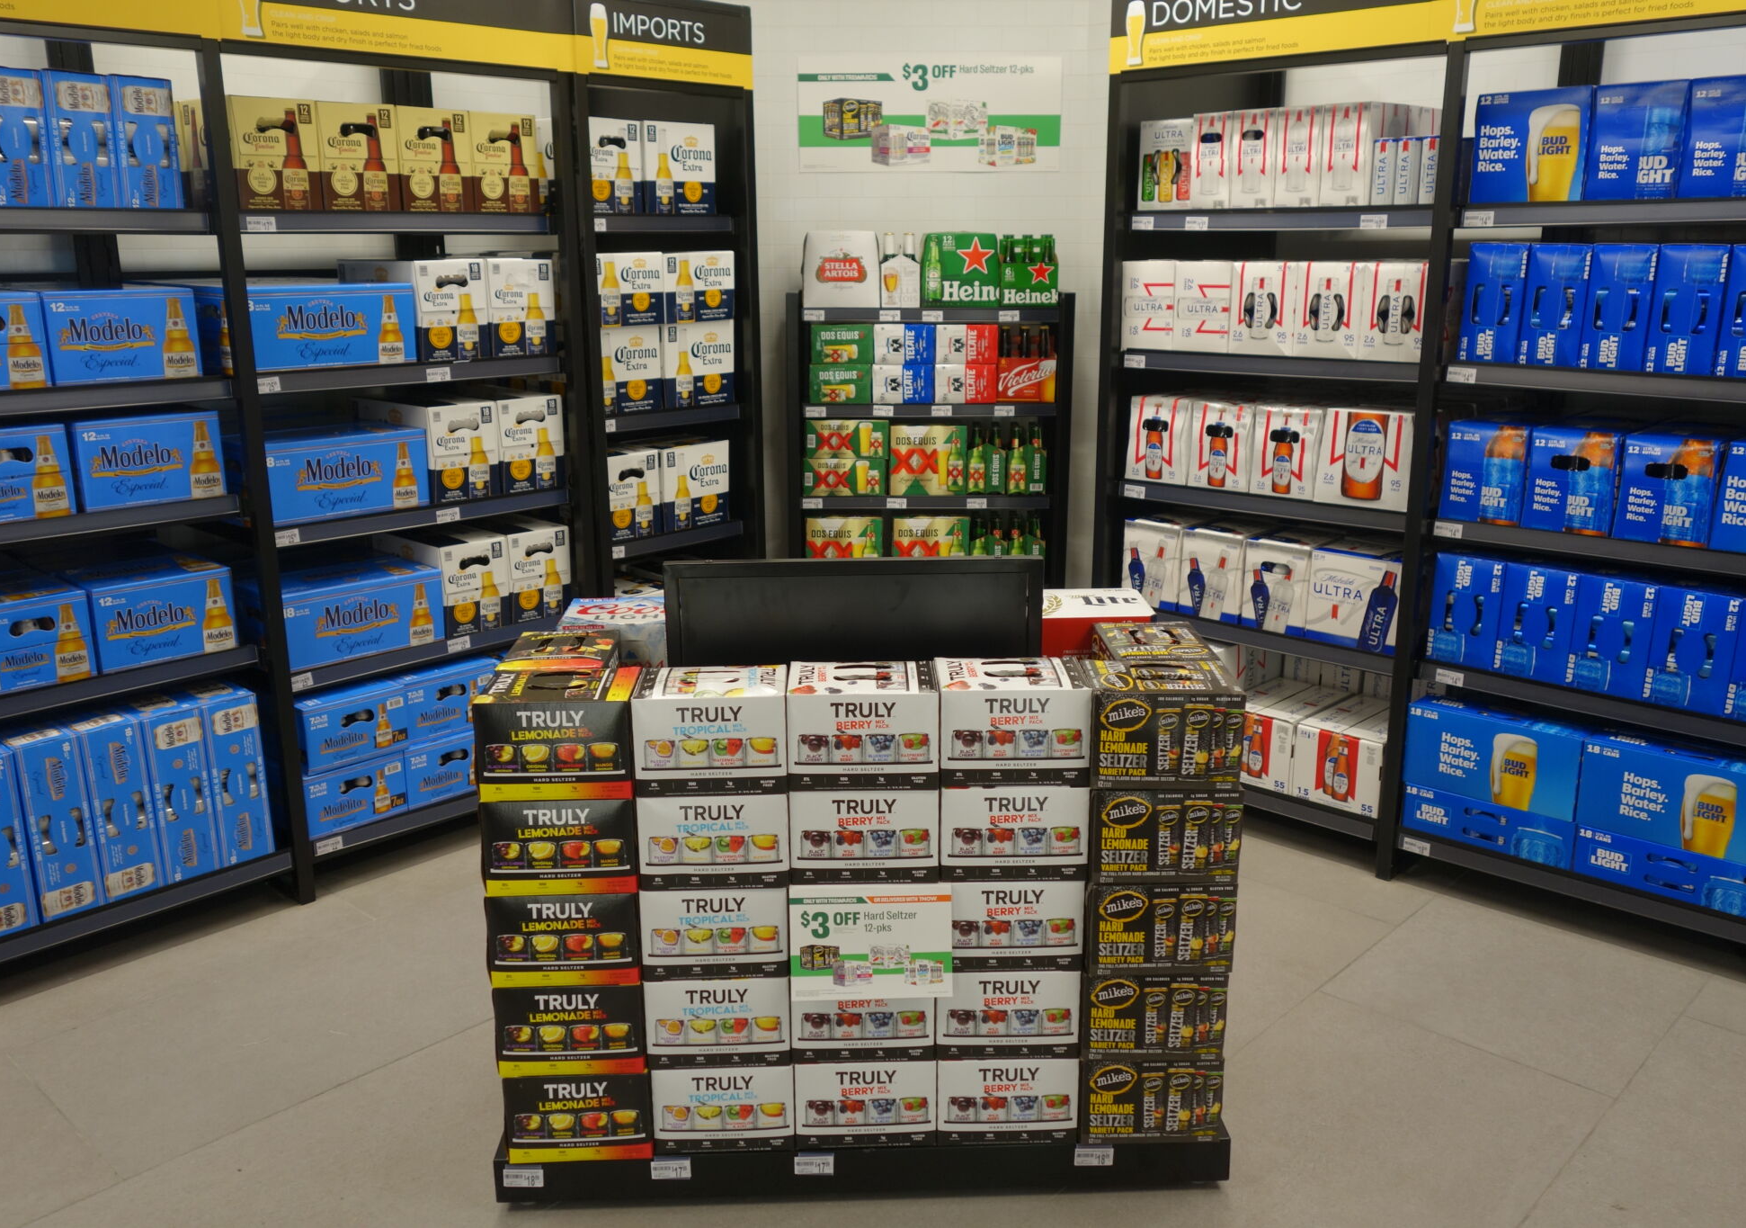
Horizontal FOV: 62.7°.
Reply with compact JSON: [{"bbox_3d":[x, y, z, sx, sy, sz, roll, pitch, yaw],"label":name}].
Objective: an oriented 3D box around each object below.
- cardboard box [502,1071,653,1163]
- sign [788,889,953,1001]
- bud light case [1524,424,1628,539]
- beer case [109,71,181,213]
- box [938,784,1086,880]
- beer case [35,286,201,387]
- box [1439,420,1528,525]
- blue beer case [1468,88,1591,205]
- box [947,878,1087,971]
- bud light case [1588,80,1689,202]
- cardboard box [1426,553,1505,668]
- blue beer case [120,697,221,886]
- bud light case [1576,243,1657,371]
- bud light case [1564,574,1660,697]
[{"bbox_3d":[-0.484,0.803,2.424,0.236,0.158,0.174,-1,15,-3],"label":"cardboard box"},{"bbox_3d":[0.000,0.525,2.299,0.260,0.203,0.008,-1,14,-2],"label":"sign"},{"bbox_3d":[1.623,-0.313,3.241,0.187,0.227,0.247,13,19,41],"label":"bud light case"},{"bbox_3d":[-1.617,-1.017,3.115,0.200,0.266,0.125,13,19,41],"label":"beer case"},{"bbox_3d":[0.220,0.327,2.338,0.231,0.158,0.173,-1,15,-2],"label":"box"},{"bbox_3d":[-1.670,-0.607,3.115,0.225,0.189,0.298,12,18,40],"label":"beer case"},{"bbox_3d":[1.475,-0.338,3.344,0.185,0.227,0.245,12,19,41],"label":"box"},{"bbox_3d":[1.470,-1.018,3.137,0.231,0.230,0.178,13,19,41],"label":"blue beer case"},{"bbox_3d":[0.223,0.488,2.410,0.233,0.158,0.175,-1,14,-2],"label":"box"},{"bbox_3d":[1.690,-1.015,3.099,0.181,0.234,0.243,13,20,42],"label":"bud light case"},{"bbox_3d":[1.468,-0.019,3.455,0.160,0.266,0.200,13,20,42],"label":"cardboard box"},{"bbox_3d":[-1.672,0.406,3.391,0.200,0.398,0.127,13,19,41],"label":"blue beer case"},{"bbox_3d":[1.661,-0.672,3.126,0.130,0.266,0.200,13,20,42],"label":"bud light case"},{"bbox_3d":[1.685,0.044,3.200,0.157,0.269,0.200,13,19,41],"label":"bud light case"}]

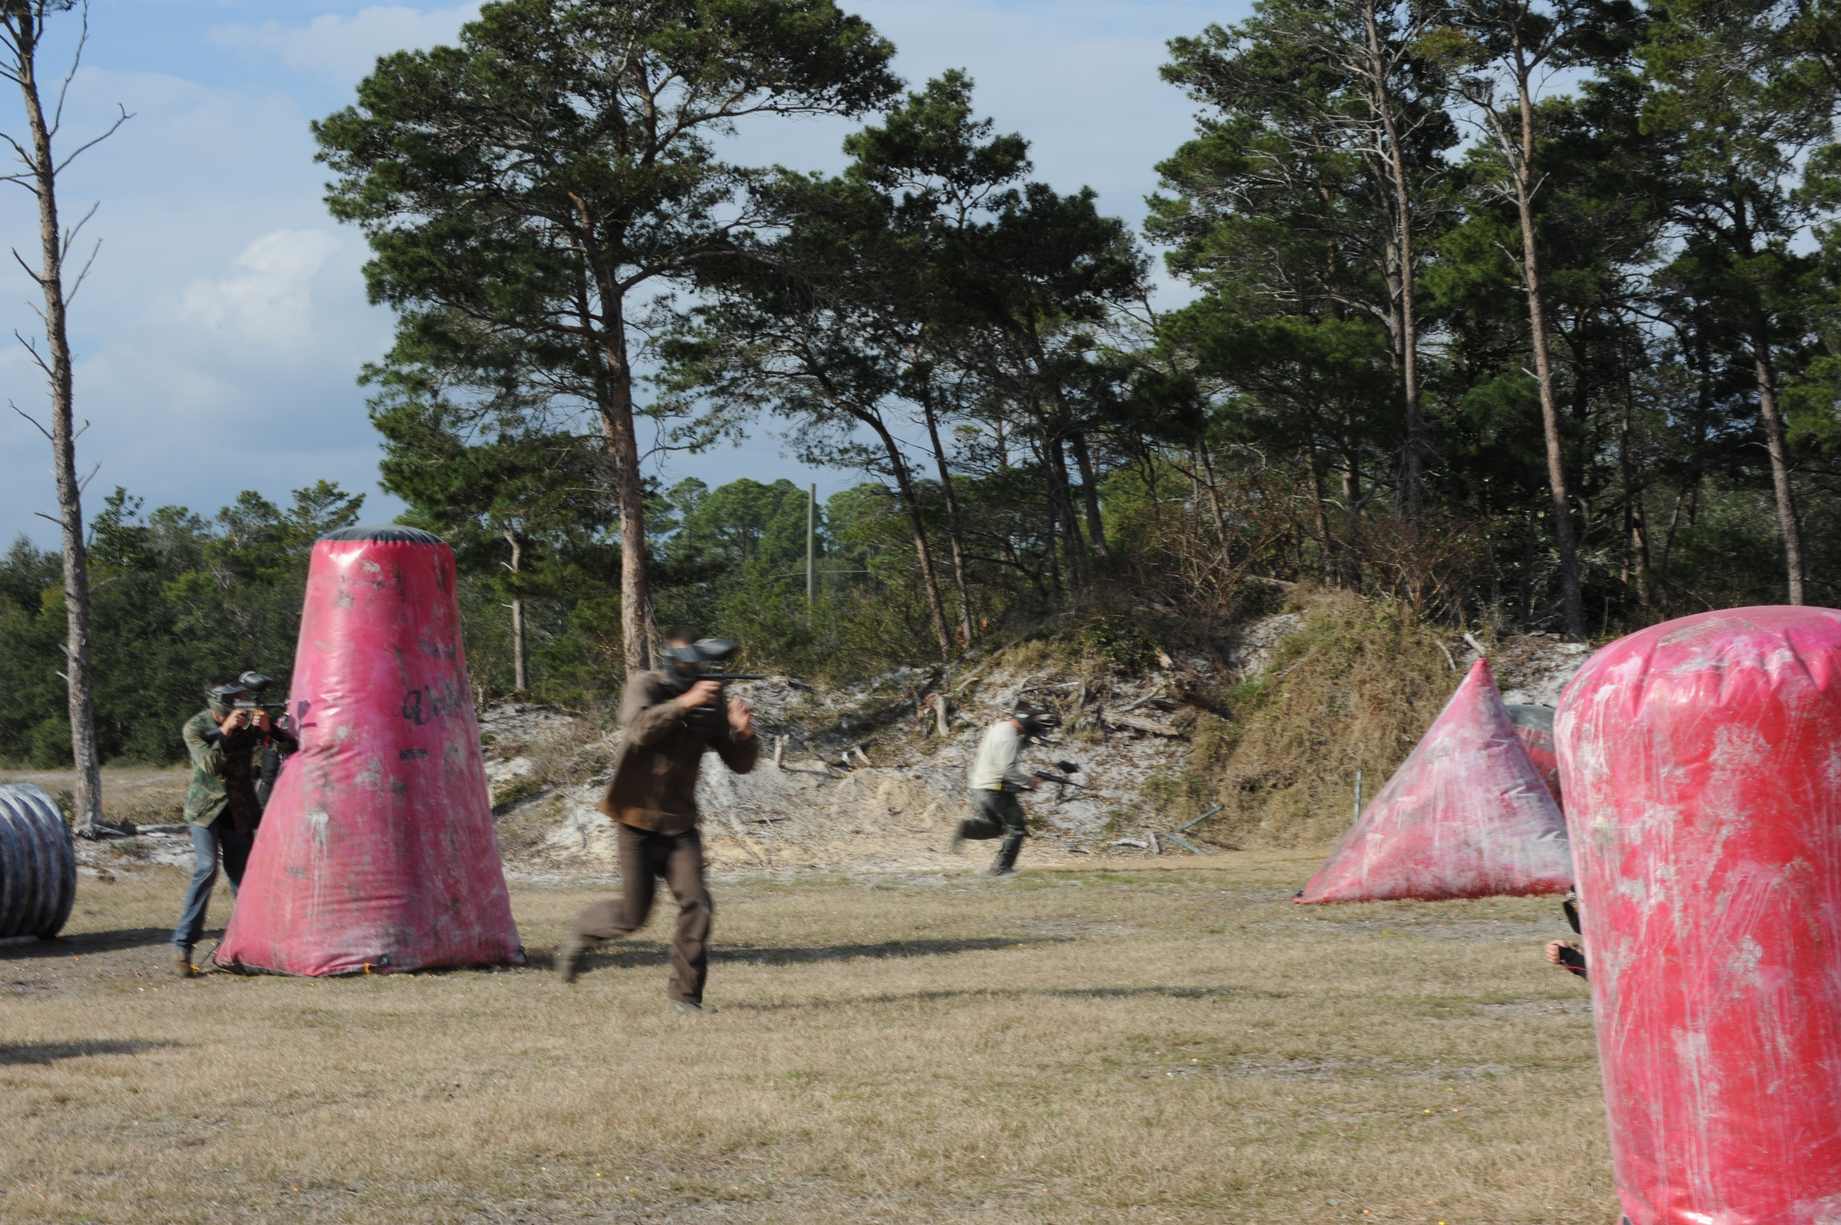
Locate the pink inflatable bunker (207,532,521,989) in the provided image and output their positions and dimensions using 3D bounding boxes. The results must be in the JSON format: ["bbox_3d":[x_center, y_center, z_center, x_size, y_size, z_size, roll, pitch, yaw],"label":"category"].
[{"bbox_3d":[-2.930,0.715,20.400,1.250,2.360,1.250,1,-2,-34],"label":"pink inflatable bunker"}]

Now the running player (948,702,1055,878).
[{"bbox_3d":[0.706,1.550,33.400,0.920,1.530,0.580,0,-2,0],"label":"running player"}]

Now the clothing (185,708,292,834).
[{"bbox_3d":[-3.640,0.850,20.400,0.470,0.680,0.540,-1,-2,38],"label":"clothing"}]

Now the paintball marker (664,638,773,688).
[{"bbox_3d":[-0.903,0.245,17.000,0.600,0.250,0.120,-1,-2,40],"label":"paintball marker"}]

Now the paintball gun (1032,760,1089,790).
[{"bbox_3d":[1.215,1.413,33.200,0.520,0.250,0.110,16,-3,5],"label":"paintball gun"}]

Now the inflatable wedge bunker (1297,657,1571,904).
[{"bbox_3d":[4.030,1.260,29.200,2.350,1.820,1.900,0,-2,-7],"label":"inflatable wedge bunker"}]

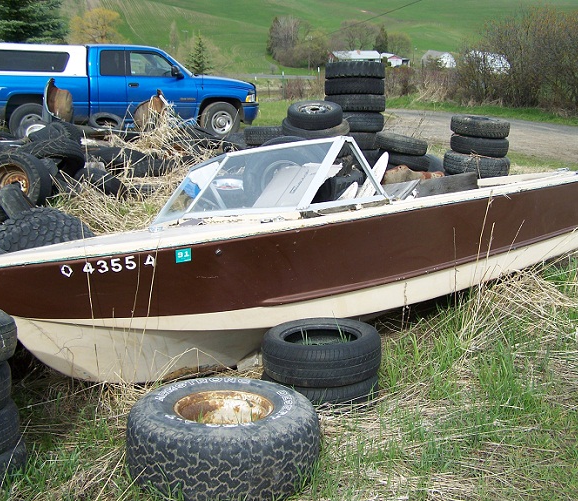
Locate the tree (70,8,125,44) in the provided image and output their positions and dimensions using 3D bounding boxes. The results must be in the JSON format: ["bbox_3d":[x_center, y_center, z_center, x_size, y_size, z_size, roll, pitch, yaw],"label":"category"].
[{"bbox_3d":[-10.521,-11.149,40.000,3.200,4.200,3.200,0,12,0],"label":"tree"}]

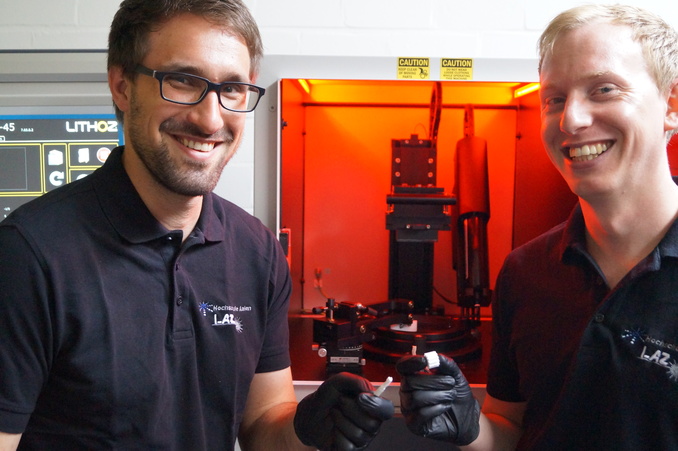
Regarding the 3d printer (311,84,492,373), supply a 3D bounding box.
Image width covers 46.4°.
[{"bbox_3d":[0.146,-0.013,1.746,0.390,0.600,0.340,1,5,0],"label":"3d printer"}]

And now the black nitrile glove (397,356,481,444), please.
[{"bbox_3d":[0.117,0.204,0.930,0.093,0.104,0.090,0,5,-6],"label":"black nitrile glove"}]

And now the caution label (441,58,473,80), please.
[{"bbox_3d":[0.227,-0.300,1.520,0.064,0.043,0.002,1,5,0],"label":"caution label"}]

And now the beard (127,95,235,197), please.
[{"bbox_3d":[-0.184,-0.093,0.930,0.122,0.115,0.090,5,6,-26],"label":"beard"}]

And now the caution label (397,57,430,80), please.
[{"bbox_3d":[0.144,-0.301,1.520,0.062,0.043,0.002,1,5,0],"label":"caution label"}]

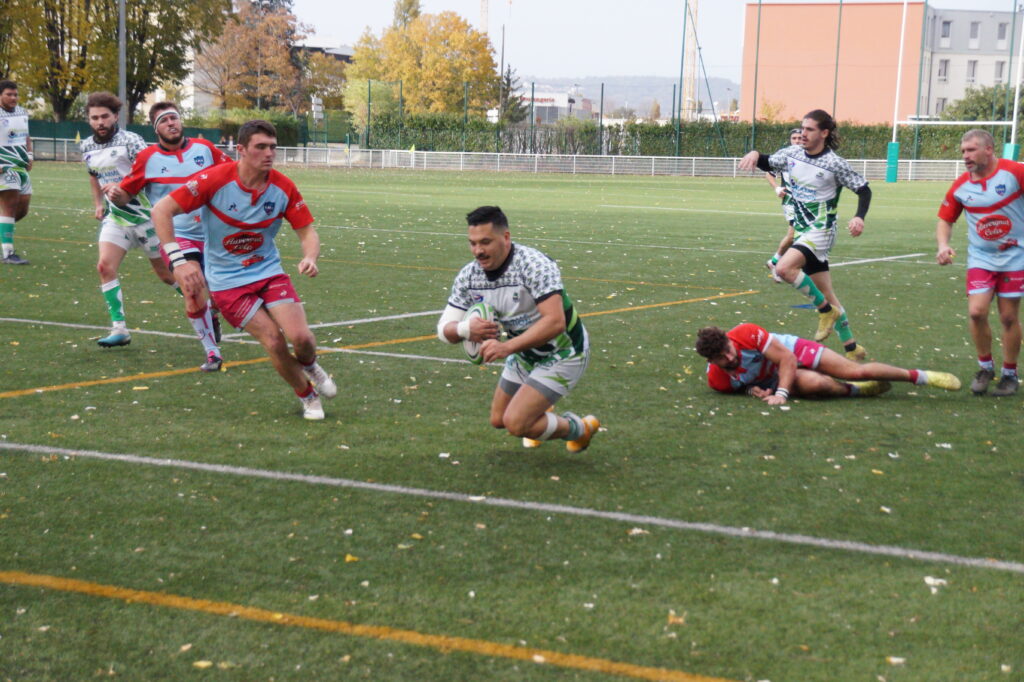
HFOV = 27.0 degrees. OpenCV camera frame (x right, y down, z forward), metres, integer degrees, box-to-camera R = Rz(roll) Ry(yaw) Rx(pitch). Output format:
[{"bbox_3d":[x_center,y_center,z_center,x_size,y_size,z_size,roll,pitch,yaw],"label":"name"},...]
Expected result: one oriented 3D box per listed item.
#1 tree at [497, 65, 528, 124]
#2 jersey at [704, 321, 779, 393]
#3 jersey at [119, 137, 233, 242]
[{"bbox_3d":[-0.036,-16.826,155.000,3.000,7.000,3.000,2,5,0],"label":"tree"},{"bbox_3d":[1.527,0.112,13.600,0.540,0.460,0.310,8,25,-26],"label":"jersey"},{"bbox_3d":[-2.157,-0.964,13.750,0.660,0.660,0.360,1,14,-8],"label":"jersey"}]

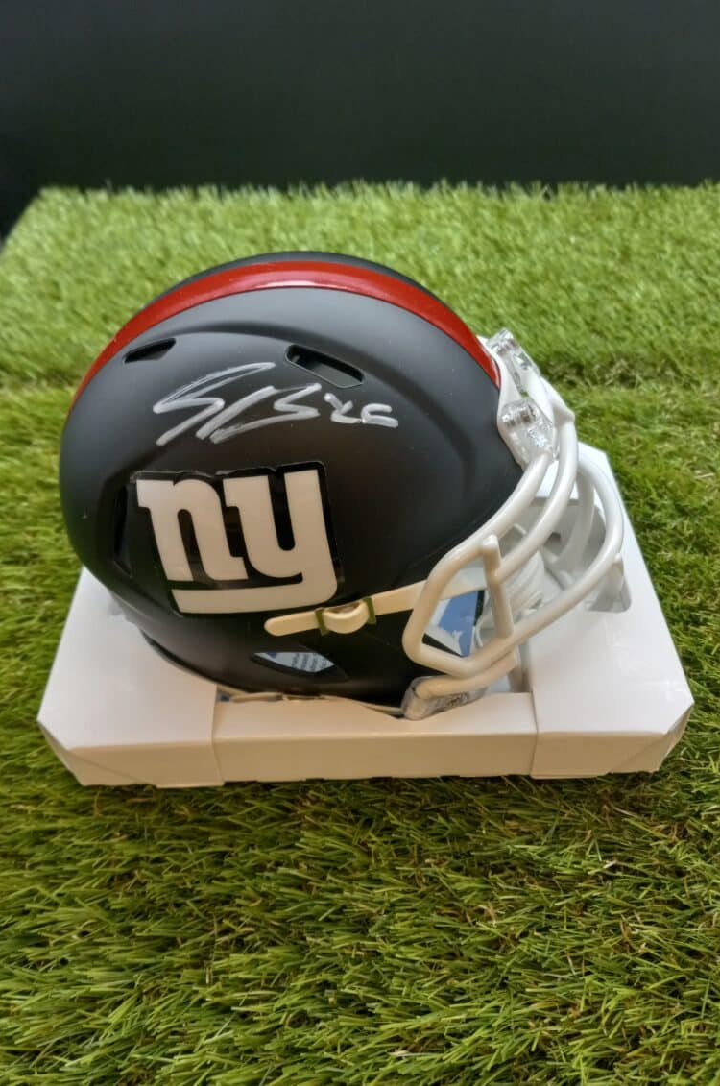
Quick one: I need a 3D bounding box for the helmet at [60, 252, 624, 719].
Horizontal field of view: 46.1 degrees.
[{"bbox_3d":[-0.001,-0.025,0.250,0.171,0.119,0.116,-1,46,0],"label":"helmet"}]

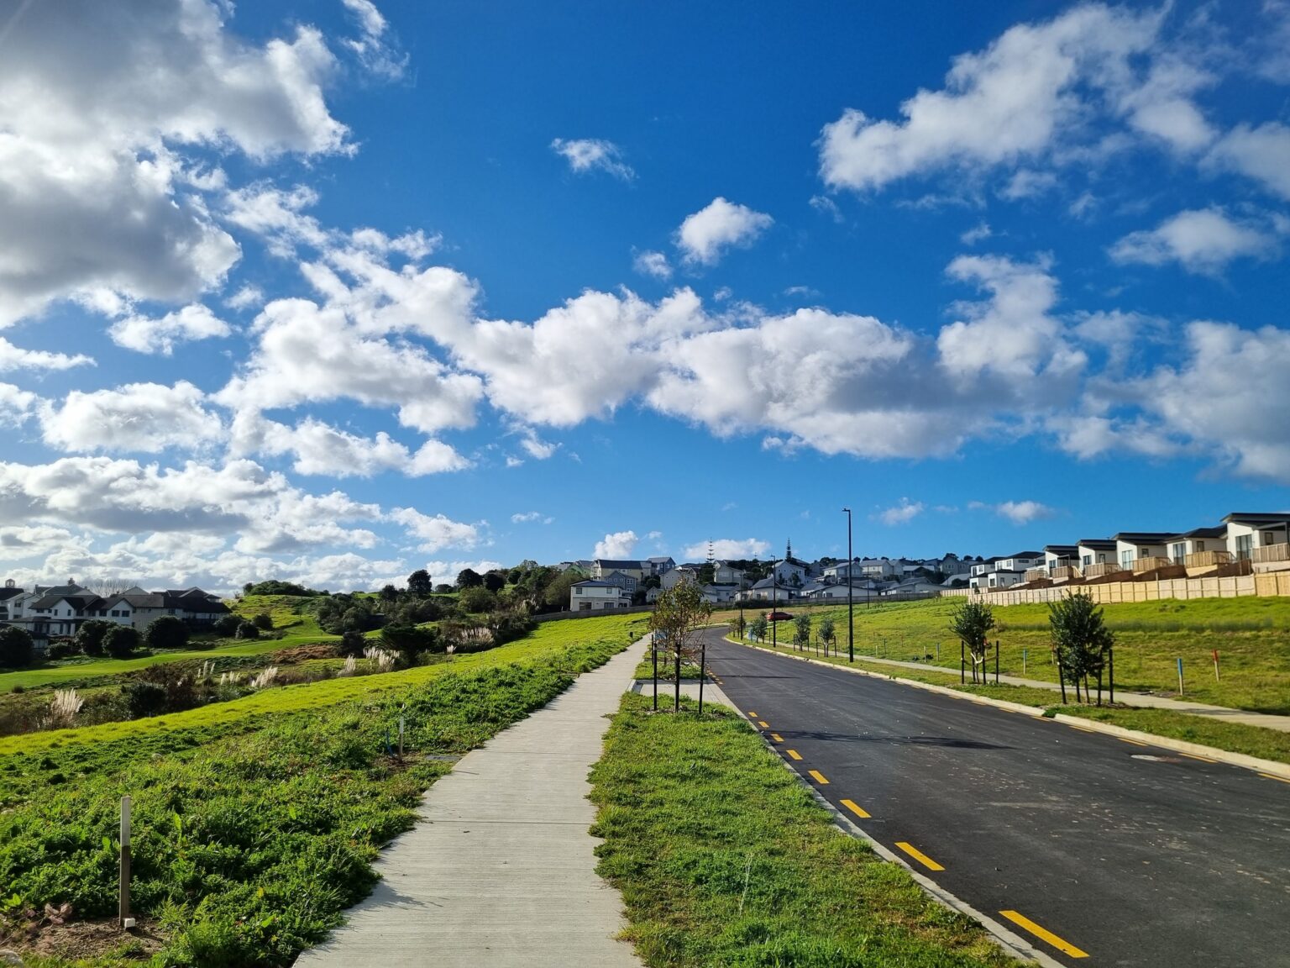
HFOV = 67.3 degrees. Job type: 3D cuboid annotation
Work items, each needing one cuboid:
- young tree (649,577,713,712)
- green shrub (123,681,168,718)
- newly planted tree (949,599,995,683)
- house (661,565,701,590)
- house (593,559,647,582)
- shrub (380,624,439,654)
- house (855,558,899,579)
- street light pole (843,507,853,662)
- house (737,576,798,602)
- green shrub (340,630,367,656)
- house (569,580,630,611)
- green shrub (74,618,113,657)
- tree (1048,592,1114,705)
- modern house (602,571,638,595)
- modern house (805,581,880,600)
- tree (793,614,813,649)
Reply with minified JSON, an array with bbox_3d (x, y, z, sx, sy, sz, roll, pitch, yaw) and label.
[{"bbox_3d":[0.704,3.097,18.800,1.230,2.570,1.230,0,-8,0],"label":"young tree"},{"bbox_3d":[-26.800,11.572,52.000,2.380,2.070,2.380,0,-8,0],"label":"green shrub"},{"bbox_3d":[9.451,4.549,28.000,1.300,2.420,1.300,1,-8,0],"label":"newly planted tree"},{"bbox_3d":[9.647,26.317,265.000,10.000,7.140,10.000,2,-8,-14],"label":"house"},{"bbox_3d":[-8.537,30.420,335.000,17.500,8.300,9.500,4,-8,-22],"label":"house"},{"bbox_3d":[-25.338,16.815,105.000,6.440,3.340,4.830,0,-8,0],"label":"shrub"},{"bbox_3d":[85.832,31.540,358.000,12.000,7.200,9.000,-5,-10,37],"label":"house"},{"bbox_3d":[10.165,5.045,48.500,0.460,7.750,0.220,1,-8,2],"label":"street light pole"},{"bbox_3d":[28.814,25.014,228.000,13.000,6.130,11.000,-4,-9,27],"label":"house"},{"bbox_3d":[-33.726,18.403,112.000,3.260,3.100,3.260,0,-8,0],"label":"green shrub"},{"bbox_3d":[-9.895,24.180,210.000,12.300,6.900,9.500,2,-8,-7],"label":"house"},{"bbox_3d":[-101.275,28.317,178.000,7.220,7.130,7.220,0,-8,0],"label":"green shrub"},{"bbox_3d":[9.683,3.647,21.500,1.400,2.500,1.400,1,-8,0],"label":"tree"},{"bbox_3d":[-7.135,28.775,280.000,9.600,7.500,9.500,1,-8,-3],"label":"modern house"},{"bbox_3d":[45.374,24.869,222.000,15.800,4.500,11.000,-1,-8,10],"label":"modern house"},{"bbox_3d":[10.581,9.952,65.000,1.220,2.510,1.220,0,-8,0],"label":"tree"}]

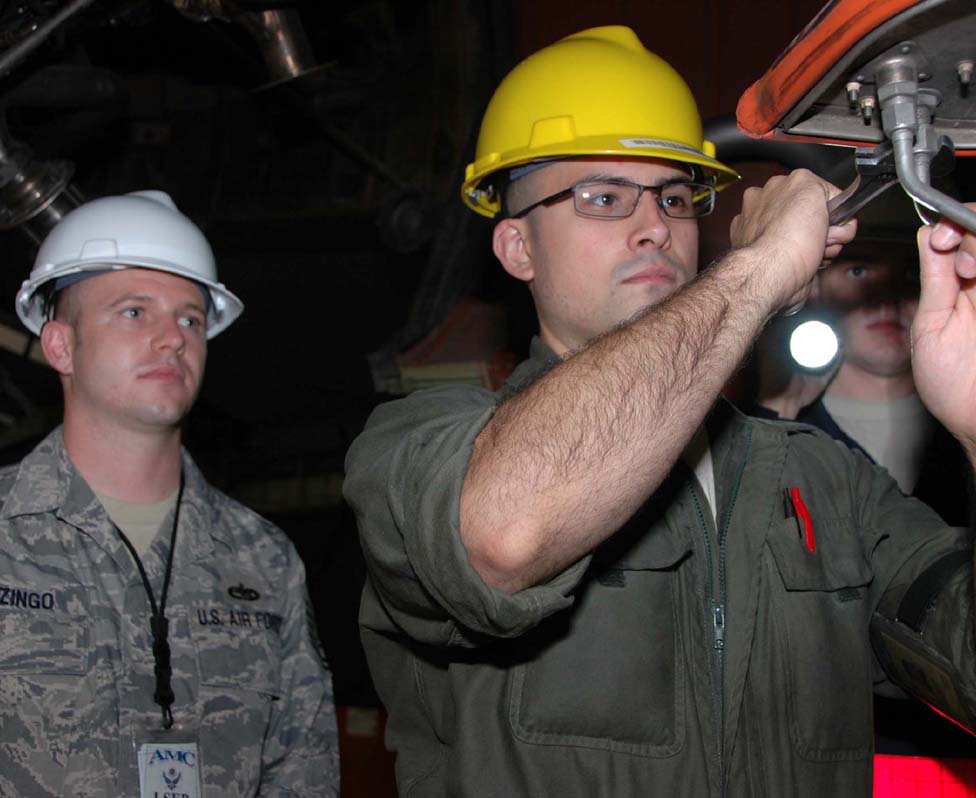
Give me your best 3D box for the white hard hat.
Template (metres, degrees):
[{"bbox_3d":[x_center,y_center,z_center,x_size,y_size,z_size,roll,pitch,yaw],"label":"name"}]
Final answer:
[{"bbox_3d":[-0.398,-0.159,1.345,0.280,0.168,0.226,-19,-25,36],"label":"white hard hat"}]

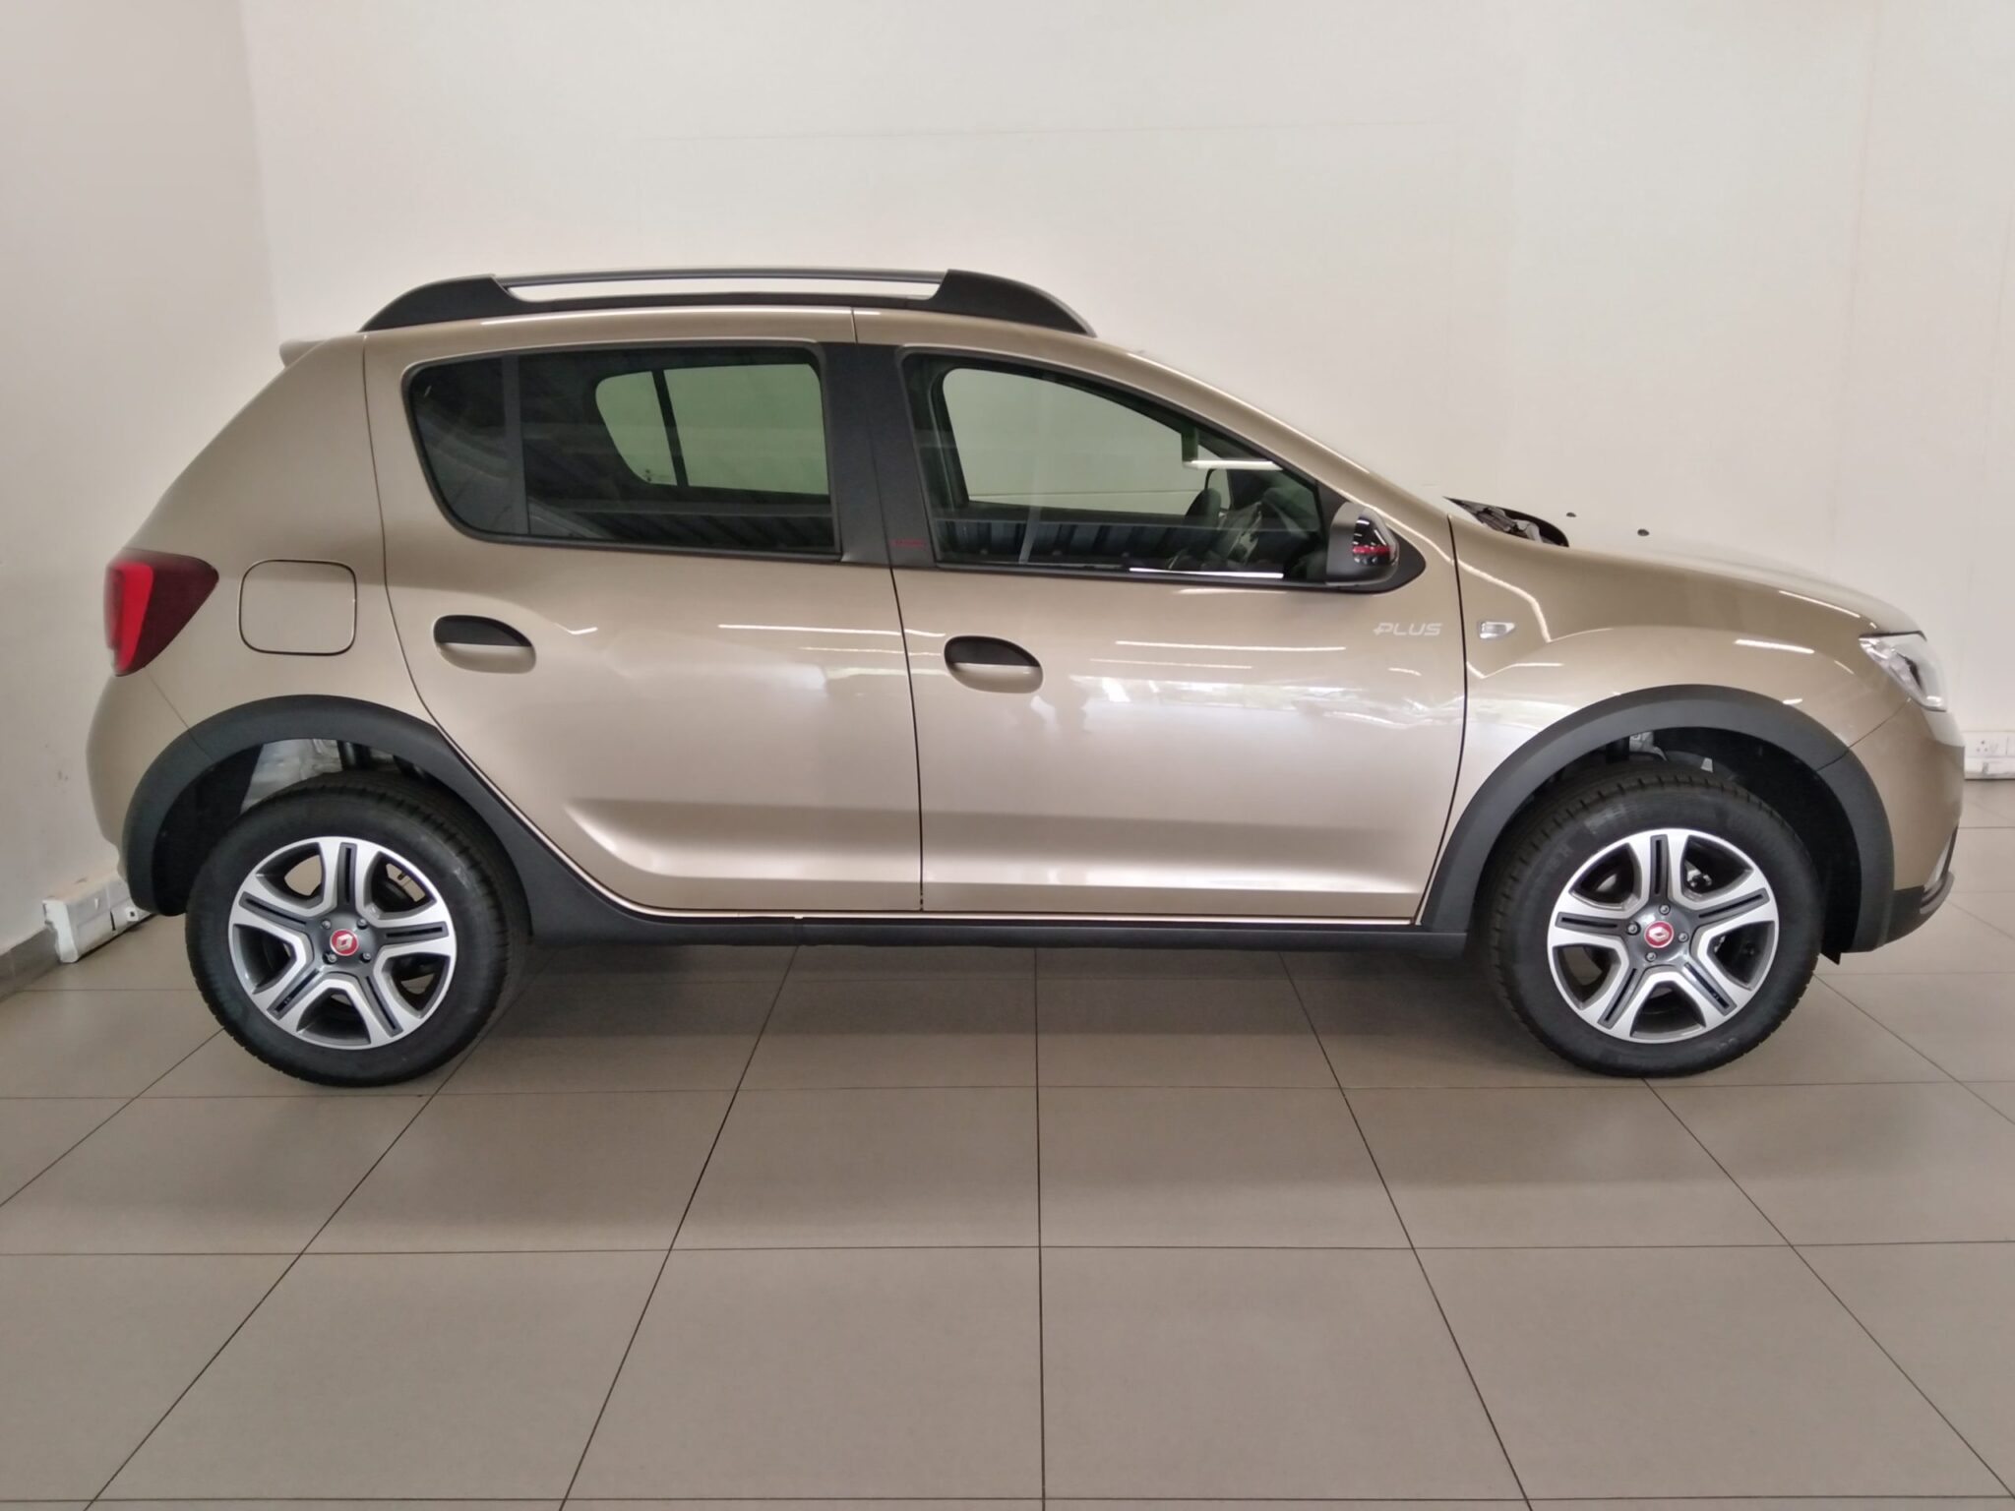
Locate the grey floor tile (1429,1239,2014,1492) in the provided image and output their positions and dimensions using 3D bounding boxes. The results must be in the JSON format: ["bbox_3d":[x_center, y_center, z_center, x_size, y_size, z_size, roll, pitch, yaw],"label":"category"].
[{"bbox_3d":[0.950,0.858,2.151,0.600,0.010,0.575,-1,14,1],"label":"grey floor tile"}]

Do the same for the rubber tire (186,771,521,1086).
[{"bbox_3d":[-1.308,0.341,3.063,0.630,0.625,0.210,-1,14,1],"label":"rubber tire"}]

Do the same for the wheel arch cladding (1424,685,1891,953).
[{"bbox_3d":[1.254,0.113,2.903,0.905,0.530,0.130,-1,14,1],"label":"wheel arch cladding"}]

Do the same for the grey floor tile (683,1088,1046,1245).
[{"bbox_3d":[-0.242,0.736,2.720,0.600,0.010,0.575,-1,14,1],"label":"grey floor tile"}]

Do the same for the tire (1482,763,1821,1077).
[{"bbox_3d":[1.266,0.314,3.019,0.630,0.625,0.210,-1,14,1],"label":"tire"}]

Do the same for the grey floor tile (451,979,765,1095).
[{"bbox_3d":[-0.841,0.612,3.298,0.600,0.010,0.580,-1,14,1],"label":"grey floor tile"}]

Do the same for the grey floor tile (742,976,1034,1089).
[{"bbox_3d":[-0.237,0.605,3.289,0.600,0.010,0.580,-1,14,1],"label":"grey floor tile"}]

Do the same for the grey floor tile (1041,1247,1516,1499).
[{"bbox_3d":[0.350,0.865,2.162,0.600,0.010,0.575,-1,14,1],"label":"grey floor tile"}]

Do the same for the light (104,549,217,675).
[{"bbox_3d":[-1.616,-0.282,2.939,0.288,0.247,0.200,-1,14,1],"label":"light"}]

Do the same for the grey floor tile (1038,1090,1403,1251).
[{"bbox_3d":[0.360,0.735,2.728,0.600,0.010,0.580,-1,14,1],"label":"grey floor tile"}]

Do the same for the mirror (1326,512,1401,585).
[{"bbox_3d":[0.634,-0.379,2.718,0.125,0.140,0.190,-1,14,1],"label":"mirror"}]

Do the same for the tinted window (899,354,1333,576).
[{"bbox_3d":[0.197,-0.540,2.842,0.779,0.426,0.050,-1,-6,1],"label":"tinted window"}]

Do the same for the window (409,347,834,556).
[{"bbox_3d":[-0.725,-0.570,2.849,0.806,0.404,0.050,-1,-6,1],"label":"window"}]

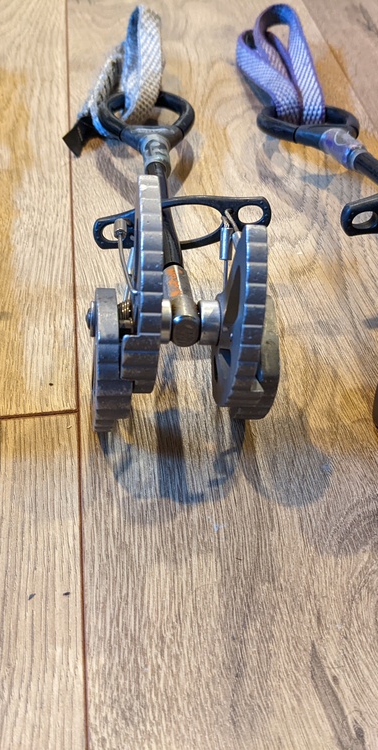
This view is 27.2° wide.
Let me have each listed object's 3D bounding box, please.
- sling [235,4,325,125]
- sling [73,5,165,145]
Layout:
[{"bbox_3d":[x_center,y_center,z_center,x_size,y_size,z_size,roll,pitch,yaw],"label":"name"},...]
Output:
[{"bbox_3d":[0.053,-0.185,0.477,0.046,0.042,0.118,-5,47,-5],"label":"sling"},{"bbox_3d":[-0.041,-0.186,0.478,0.055,0.049,0.122,1,47,1],"label":"sling"}]

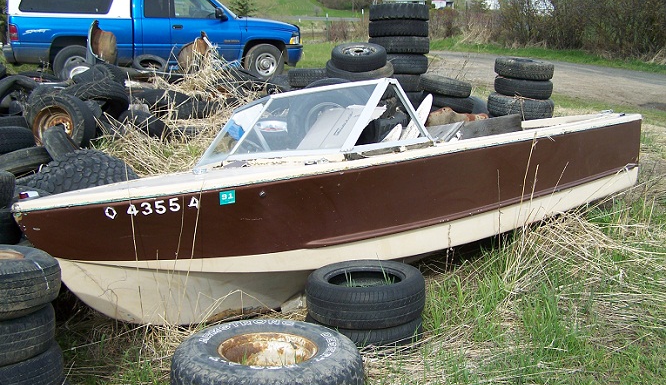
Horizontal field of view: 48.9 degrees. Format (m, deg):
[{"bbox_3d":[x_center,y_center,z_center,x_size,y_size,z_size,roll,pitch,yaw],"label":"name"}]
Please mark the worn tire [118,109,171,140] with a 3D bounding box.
[{"bbox_3d":[-1.860,-0.628,7.300,0.640,0.200,0.640,14,12,-3],"label":"worn tire"}]

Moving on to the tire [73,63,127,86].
[{"bbox_3d":[-2.563,-1.235,8.000,0.650,0.200,0.650,-18,-6,4],"label":"tire"}]

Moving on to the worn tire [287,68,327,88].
[{"bbox_3d":[-0.215,-1.430,9.000,0.680,0.220,0.680,0,12,0],"label":"worn tire"}]

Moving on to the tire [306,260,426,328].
[{"bbox_3d":[0.173,0.516,3.780,0.620,0.190,0.620,0,11,0],"label":"tire"}]

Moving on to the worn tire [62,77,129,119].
[{"bbox_3d":[-2.359,-0.888,7.300,0.680,0.200,0.680,5,-21,-1],"label":"worn tire"}]

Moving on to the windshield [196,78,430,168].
[{"bbox_3d":[-0.270,-0.448,4.959,1.070,0.450,1.620,-9,4,-41],"label":"windshield"}]

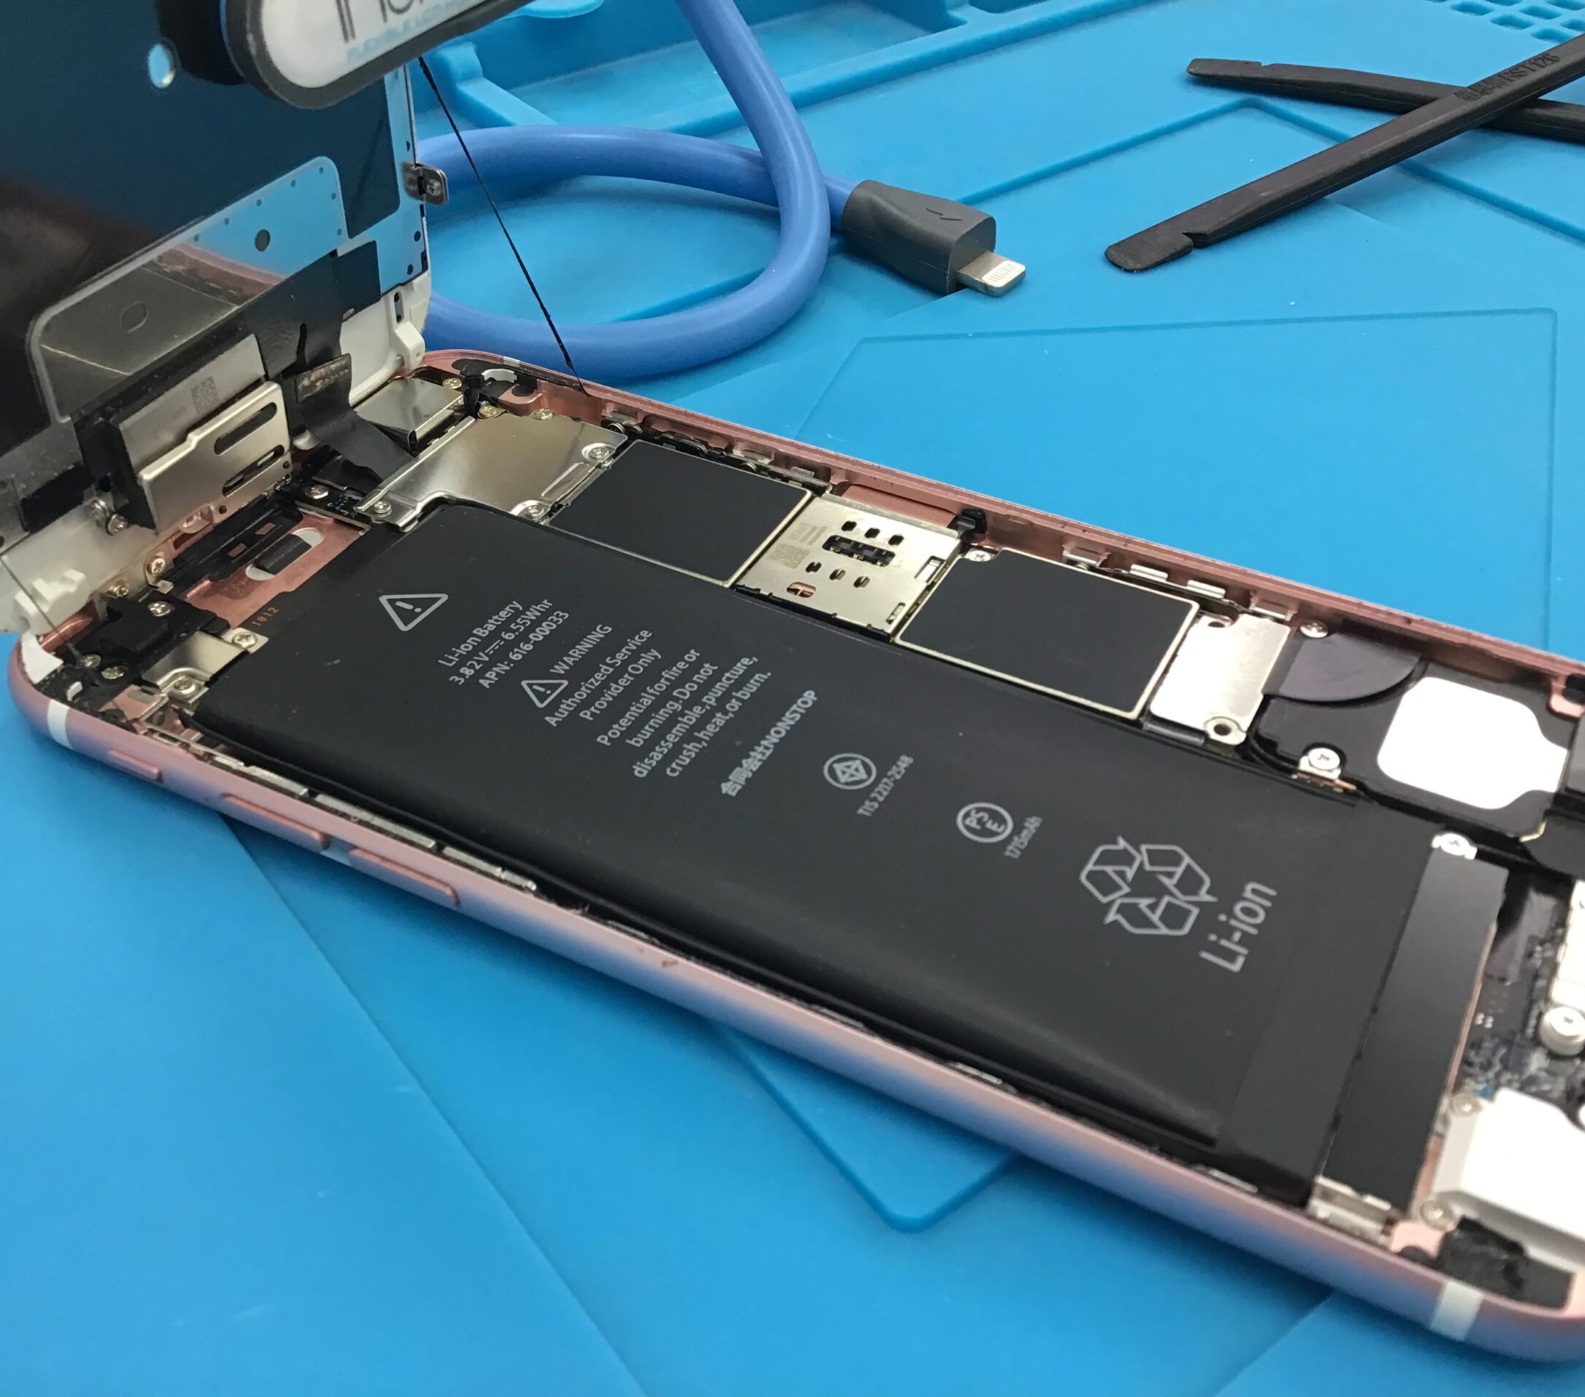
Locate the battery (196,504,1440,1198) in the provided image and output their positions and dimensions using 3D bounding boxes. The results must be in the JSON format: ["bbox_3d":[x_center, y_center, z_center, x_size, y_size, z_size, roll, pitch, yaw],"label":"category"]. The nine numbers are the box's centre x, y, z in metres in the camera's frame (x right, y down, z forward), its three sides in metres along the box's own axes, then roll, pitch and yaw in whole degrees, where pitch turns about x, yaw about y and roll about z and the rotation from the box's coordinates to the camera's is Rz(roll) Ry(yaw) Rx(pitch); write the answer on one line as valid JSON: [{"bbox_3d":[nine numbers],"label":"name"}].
[{"bbox_3d":[0.000,0.006,0.138,0.097,0.005,0.038,19,46,20],"label":"battery"}]

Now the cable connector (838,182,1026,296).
[{"bbox_3d":[0.017,-0.057,0.206,0.025,0.008,0.010,30,50,29],"label":"cable connector"}]

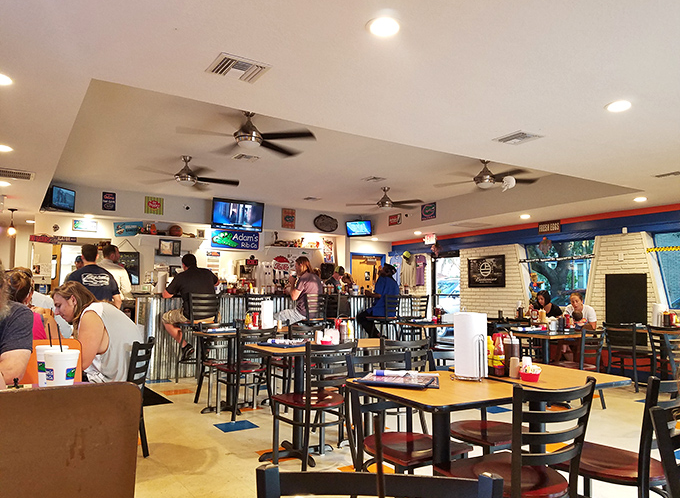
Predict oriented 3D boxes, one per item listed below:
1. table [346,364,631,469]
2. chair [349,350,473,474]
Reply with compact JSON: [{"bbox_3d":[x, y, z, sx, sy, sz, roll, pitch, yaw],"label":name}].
[{"bbox_3d":[0.693,1.005,2.421,1.230,0.755,0.710,3,-6,-29],"label":"table"},{"bbox_3d":[0.293,0.918,2.360,0.430,0.850,0.530,3,-6,-33],"label":"chair"}]

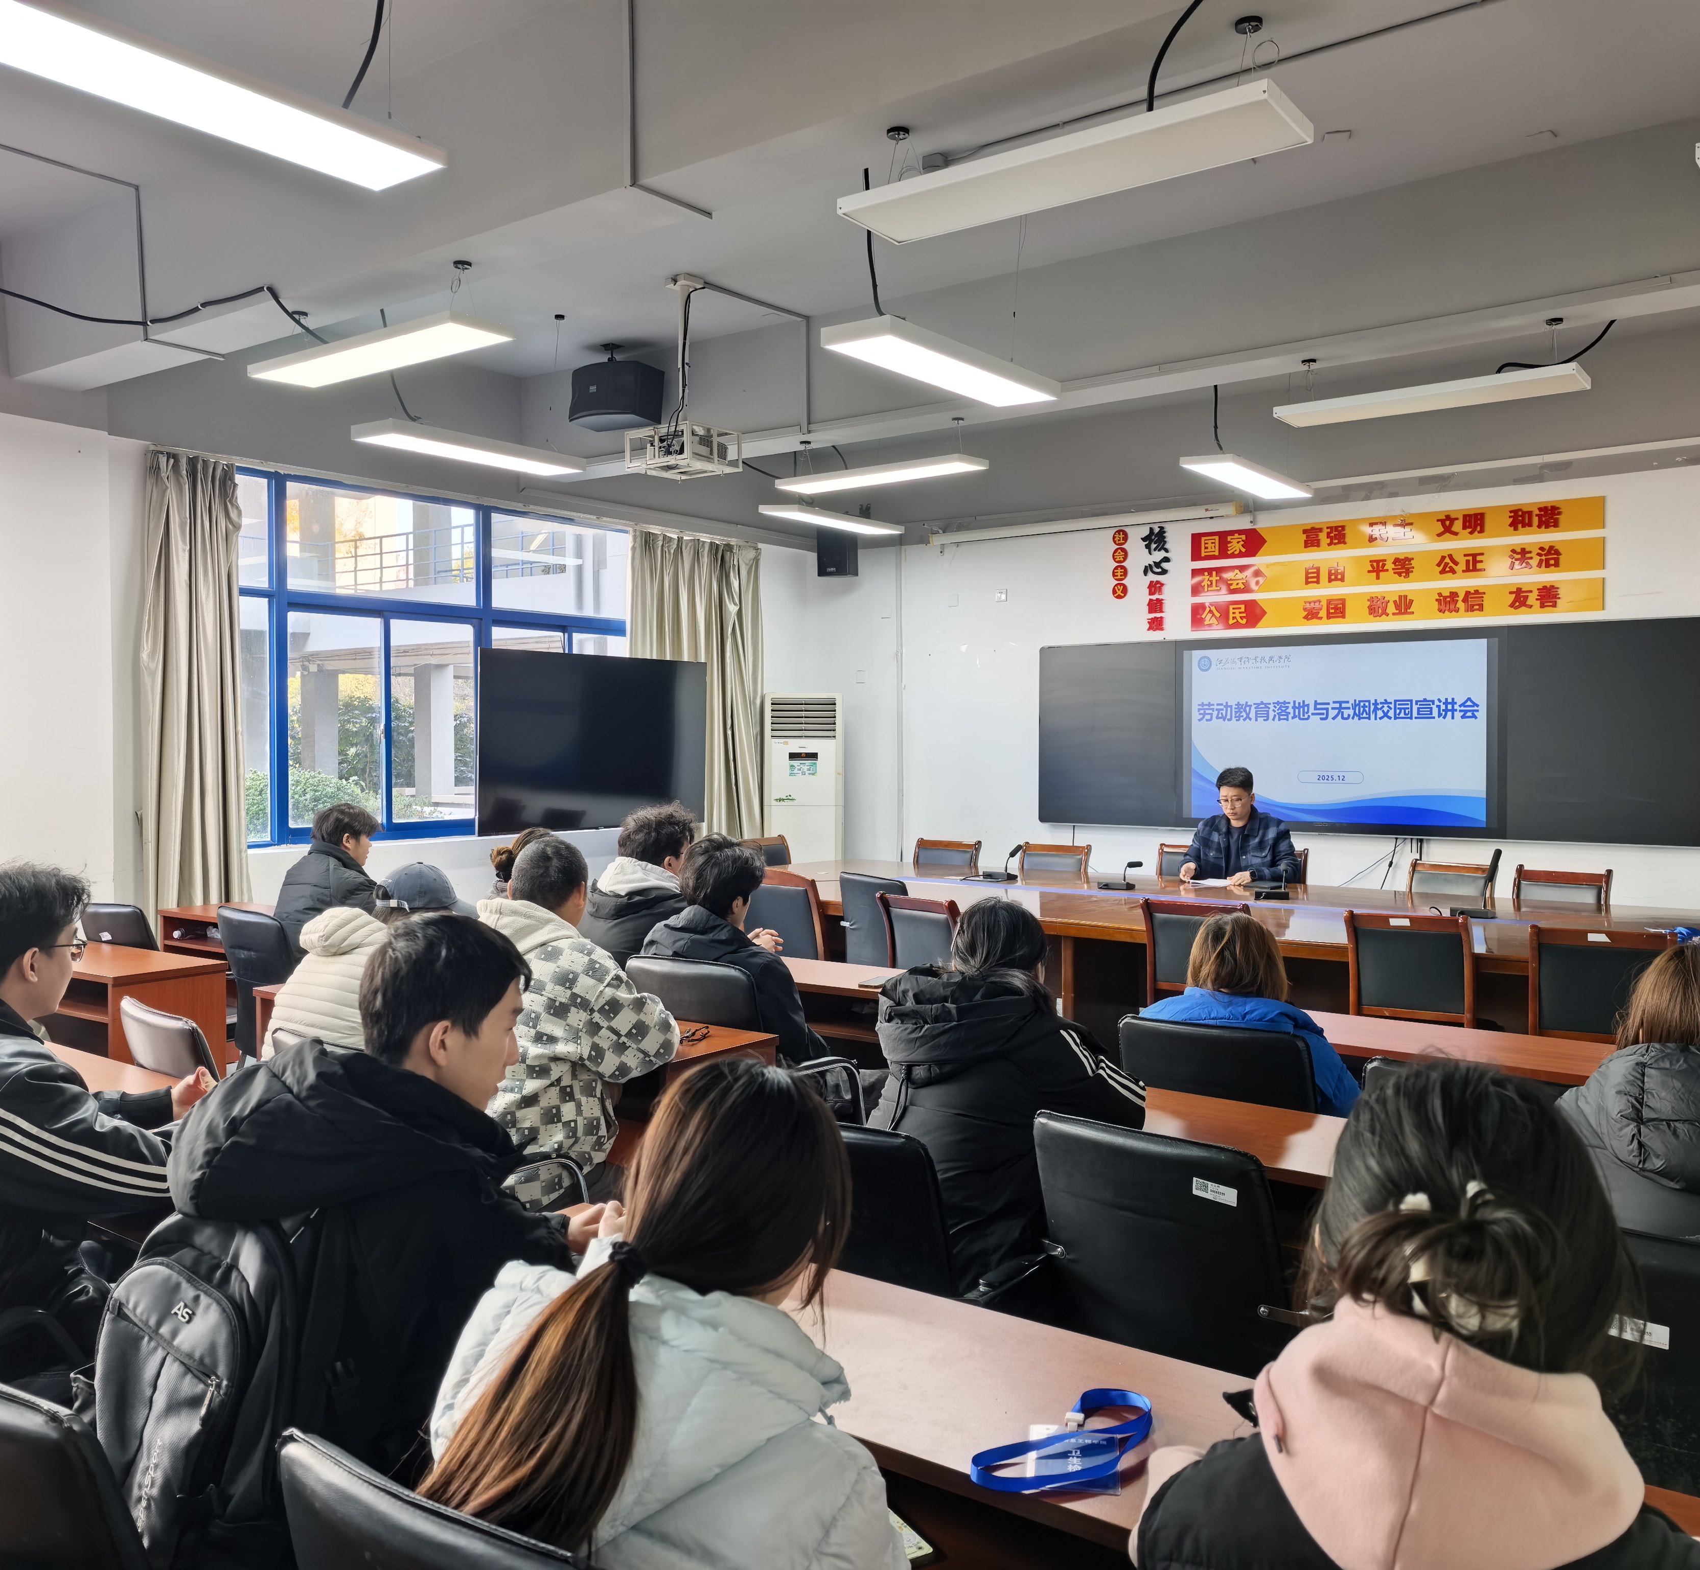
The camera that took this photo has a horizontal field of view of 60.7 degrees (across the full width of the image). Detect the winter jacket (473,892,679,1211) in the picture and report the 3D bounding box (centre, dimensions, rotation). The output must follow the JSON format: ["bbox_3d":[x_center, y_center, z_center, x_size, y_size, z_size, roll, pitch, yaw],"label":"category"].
[{"bbox_3d":[-0.618,0.589,3.209,0.530,0.690,0.500,1,2,39],"label":"winter jacket"}]

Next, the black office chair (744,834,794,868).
[{"bbox_3d":[-0.289,0.788,8.895,0.570,0.910,0.490,1,2,27],"label":"black office chair"}]

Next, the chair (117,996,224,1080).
[{"bbox_3d":[-1.543,0.997,3.835,0.550,0.890,0.580,1,2,44],"label":"chair"}]

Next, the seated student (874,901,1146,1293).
[{"bbox_3d":[0.309,0.809,2.682,0.520,1.200,0.720,1,2,37],"label":"seated student"}]

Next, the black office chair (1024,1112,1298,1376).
[{"bbox_3d":[0.576,0.984,2.377,0.560,0.950,0.580,1,2,41],"label":"black office chair"}]

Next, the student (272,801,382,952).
[{"bbox_3d":[-1.759,0.722,5.392,0.550,1.310,0.780,1,2,44],"label":"student"}]

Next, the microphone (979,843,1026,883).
[{"bbox_3d":[0.873,0.436,8.342,0.190,0.220,0.160,1,2,38],"label":"microphone"}]

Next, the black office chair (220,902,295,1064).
[{"bbox_3d":[-2.136,0.941,5.800,0.550,0.890,0.580,1,2,41],"label":"black office chair"}]

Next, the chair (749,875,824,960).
[{"bbox_3d":[-0.145,0.845,6.583,0.480,0.920,0.570,1,2,41],"label":"chair"}]

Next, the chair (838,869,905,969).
[{"bbox_3d":[0.298,0.893,7.280,0.580,0.890,0.550,-2,2,-44],"label":"chair"}]

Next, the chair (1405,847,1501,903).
[{"bbox_3d":[3.065,0.869,7.564,0.480,0.910,0.560,1,2,38],"label":"chair"}]

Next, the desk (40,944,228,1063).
[{"bbox_3d":[-3.015,1.003,5.480,1.750,0.750,0.410,1,2,36],"label":"desk"}]

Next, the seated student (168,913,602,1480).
[{"bbox_3d":[-0.489,0.825,1.939,0.800,1.300,0.580,-2,2,-44],"label":"seated student"}]

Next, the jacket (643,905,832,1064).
[{"bbox_3d":[-0.315,0.644,4.314,0.560,0.600,0.550,1,2,36],"label":"jacket"}]

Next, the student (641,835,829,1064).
[{"bbox_3d":[-0.262,0.782,4.391,0.580,1.240,0.800,1,2,36],"label":"student"}]

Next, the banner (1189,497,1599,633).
[{"bbox_3d":[3.252,-1.323,8.901,2.491,0.644,0.020,1,2,38],"label":"banner"}]

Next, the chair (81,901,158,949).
[{"bbox_3d":[-2.889,0.931,6.205,0.550,0.890,0.580,1,2,30],"label":"chair"}]

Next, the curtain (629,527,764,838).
[{"bbox_3d":[-1.055,-0.294,10.070,0.170,2.810,1.300,1,2,37],"label":"curtain"}]

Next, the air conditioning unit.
[{"bbox_3d":[-0.350,0.280,11.058,0.580,1.900,0.380,0,2,-1],"label":"air conditioning unit"}]

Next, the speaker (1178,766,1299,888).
[{"bbox_3d":[2.171,0.592,8.183,0.640,1.380,0.780,1,2,28],"label":"speaker"}]

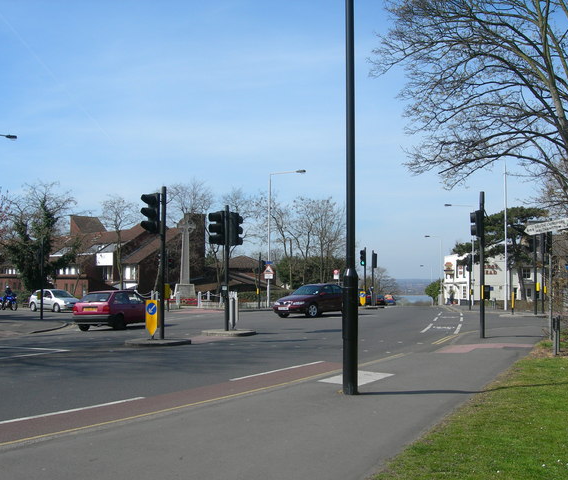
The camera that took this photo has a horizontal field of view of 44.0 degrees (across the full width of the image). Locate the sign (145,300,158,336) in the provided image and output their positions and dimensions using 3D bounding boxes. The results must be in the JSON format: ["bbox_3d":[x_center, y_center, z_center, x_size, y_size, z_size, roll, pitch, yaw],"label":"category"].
[{"bbox_3d":[-3.412,2.054,18.200,0.340,0.980,0.140,-2,-4,30],"label":"sign"}]

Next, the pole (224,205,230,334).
[{"bbox_3d":[-1.790,0.885,22.409,0.120,4.000,0.120,0,-3,0],"label":"pole"}]

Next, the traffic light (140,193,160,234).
[{"bbox_3d":[-3.515,-0.690,18.500,0.400,1.060,0.320,3,-4,-45],"label":"traffic light"}]

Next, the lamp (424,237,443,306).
[{"bbox_3d":[21.491,4.456,101.000,2.400,10.000,0.350,-1,-3,9],"label":"lamp"}]

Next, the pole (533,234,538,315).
[{"bbox_3d":[12.056,1.575,33.709,0.120,4.000,0.120,0,-3,0],"label":"pole"}]

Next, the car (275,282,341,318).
[{"bbox_3d":[1.430,2.700,31.499,1.710,1.420,4.450,-2,-4,34],"label":"car"}]

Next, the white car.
[{"bbox_3d":[-14.600,3.936,45.552,4.150,1.430,1.700,-2,-4,37],"label":"white car"}]

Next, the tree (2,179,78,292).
[{"bbox_3d":[-19.754,0.162,57.000,6.200,10.000,6.200,0,-3,0],"label":"tree"}]

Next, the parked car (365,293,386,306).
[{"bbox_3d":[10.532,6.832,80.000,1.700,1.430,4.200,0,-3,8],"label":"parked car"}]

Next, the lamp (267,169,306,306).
[{"bbox_3d":[0.239,-0.108,50.800,2.650,9.850,0.350,0,-3,14],"label":"lamp"}]

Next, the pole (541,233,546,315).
[{"bbox_3d":[12.558,1.573,34.000,0.130,4.000,0.130,0,-3,0],"label":"pole"}]

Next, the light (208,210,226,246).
[{"bbox_3d":[-2.101,-0.363,22.200,0.400,1.050,0.320,2,-4,-30],"label":"light"}]

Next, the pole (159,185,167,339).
[{"bbox_3d":[-3.137,0.567,18.309,0.120,4.000,0.120,0,-3,0],"label":"pole"}]

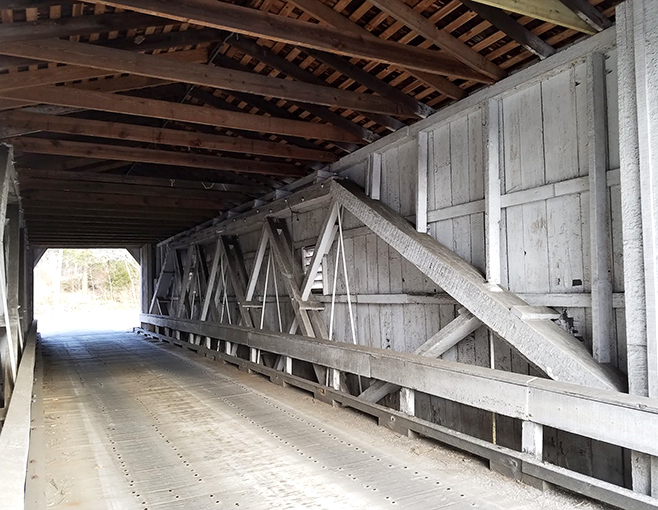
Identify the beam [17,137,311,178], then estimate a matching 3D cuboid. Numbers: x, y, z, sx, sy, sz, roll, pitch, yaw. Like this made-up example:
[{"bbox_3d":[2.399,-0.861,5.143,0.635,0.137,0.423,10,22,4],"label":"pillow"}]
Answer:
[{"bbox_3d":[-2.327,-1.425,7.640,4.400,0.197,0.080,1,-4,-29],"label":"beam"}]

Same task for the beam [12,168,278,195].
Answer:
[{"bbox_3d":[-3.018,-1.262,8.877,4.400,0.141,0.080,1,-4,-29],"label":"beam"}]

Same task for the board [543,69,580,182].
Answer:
[{"bbox_3d":[2.056,-1.124,4.515,0.030,0.944,0.336,1,-4,-29],"label":"board"}]

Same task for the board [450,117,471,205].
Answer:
[{"bbox_3d":[1.451,-1.023,5.600,0.030,0.934,0.280,1,-4,-29],"label":"board"}]

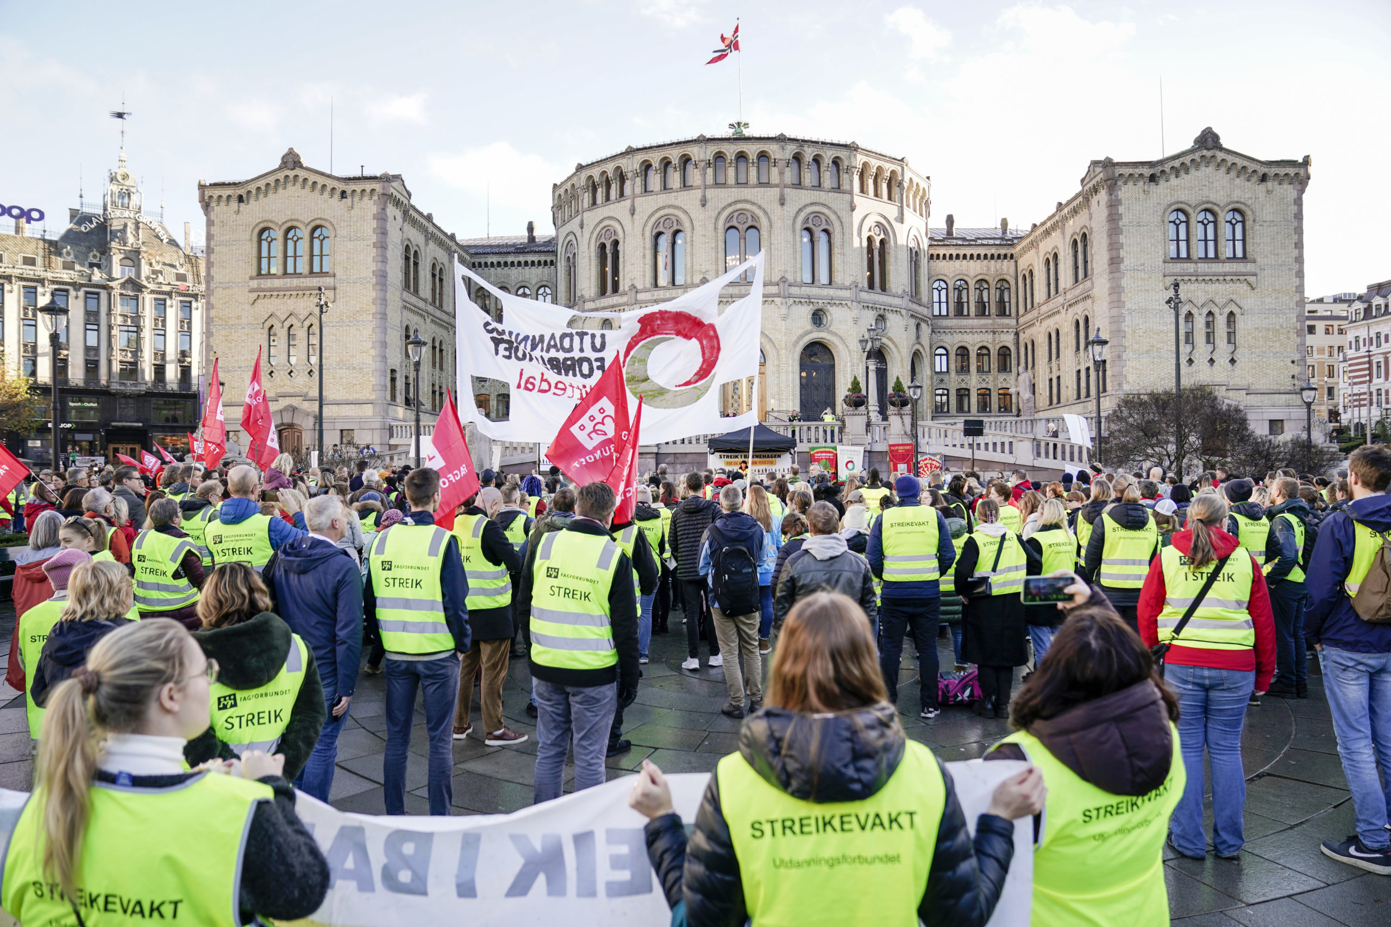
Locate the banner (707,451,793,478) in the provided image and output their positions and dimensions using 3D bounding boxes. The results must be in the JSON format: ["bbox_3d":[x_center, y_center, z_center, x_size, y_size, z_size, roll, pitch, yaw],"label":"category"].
[{"bbox_3d":[1.953,0.097,33.000,3.000,1.080,0.060,-1,-1,0],"label":"banner"}]

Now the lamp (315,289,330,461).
[{"bbox_3d":[-14.110,-2.234,35.000,0.500,8.700,0.500,0,-1,0],"label":"lamp"}]

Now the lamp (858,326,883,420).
[{"bbox_3d":[8.706,-4.498,46.000,1.200,4.600,1.150,-1,-1,0],"label":"lamp"}]

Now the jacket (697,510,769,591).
[{"bbox_3d":[0.277,0.722,7.050,0.540,0.720,0.340,-1,-1,0],"label":"jacket"}]

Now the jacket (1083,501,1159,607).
[{"bbox_3d":[2.921,0.614,6.350,0.540,0.720,0.340,-1,-1,0],"label":"jacket"}]

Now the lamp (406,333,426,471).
[{"bbox_3d":[-6.440,-0.396,21.451,0.480,5.278,0.480,-1,-1,0],"label":"lamp"}]

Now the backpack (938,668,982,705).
[{"bbox_3d":[2.117,1.784,7.450,0.420,0.300,0.250,-1,-1,5],"label":"backpack"}]

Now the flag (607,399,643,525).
[{"bbox_3d":[-0.422,-0.010,5.500,0.270,0.770,0.250,-1,-1,0],"label":"flag"}]

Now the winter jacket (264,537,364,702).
[{"bbox_3d":[-1.802,0.726,4.350,0.480,0.780,0.310,0,-1,8],"label":"winter jacket"}]

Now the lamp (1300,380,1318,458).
[{"bbox_3d":[21.505,-0.489,32.444,0.600,5.000,0.600,-1,-1,0],"label":"lamp"}]

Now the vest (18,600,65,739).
[{"bbox_3d":[-2.736,0.910,4.100,0.450,0.600,0.290,-1,-1,0],"label":"vest"}]

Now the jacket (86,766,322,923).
[{"bbox_3d":[-0.840,0.770,1.450,0.560,0.680,0.420,-1,-1,14],"label":"jacket"}]

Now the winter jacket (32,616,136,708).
[{"bbox_3d":[-2.161,0.869,3.293,0.500,0.660,0.360,-1,-1,14],"label":"winter jacket"}]

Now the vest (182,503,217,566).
[{"bbox_3d":[-4.030,0.575,7.500,0.470,0.560,0.320,-1,-1,30],"label":"vest"}]

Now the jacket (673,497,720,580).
[{"bbox_3d":[0.010,0.700,8.850,0.520,0.800,0.340,-1,-1,5],"label":"jacket"}]

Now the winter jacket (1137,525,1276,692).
[{"bbox_3d":[2.440,0.693,4.430,0.570,0.760,0.340,-1,-1,15],"label":"winter jacket"}]

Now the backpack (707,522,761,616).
[{"bbox_3d":[0.289,0.790,6.850,0.360,0.620,0.270,0,-1,-7],"label":"backpack"}]

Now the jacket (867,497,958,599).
[{"bbox_3d":[1.648,0.644,7.050,0.660,0.770,0.360,-1,-1,5],"label":"jacket"}]

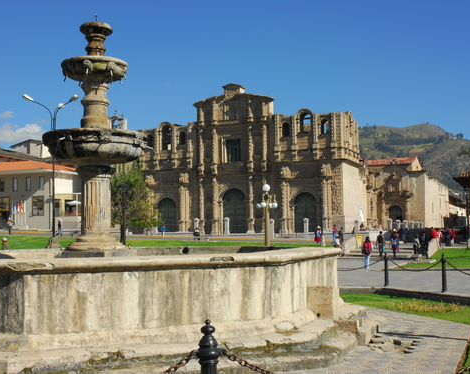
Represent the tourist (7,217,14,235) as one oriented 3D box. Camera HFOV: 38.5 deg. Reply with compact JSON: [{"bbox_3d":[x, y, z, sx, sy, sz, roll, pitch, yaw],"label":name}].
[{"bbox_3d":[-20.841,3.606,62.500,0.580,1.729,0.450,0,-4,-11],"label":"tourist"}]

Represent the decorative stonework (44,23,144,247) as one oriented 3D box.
[{"bbox_3d":[-2.246,-0.804,10.600,1.600,3.704,1.600,-1,-4,0],"label":"decorative stonework"}]

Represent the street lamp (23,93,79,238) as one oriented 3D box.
[{"bbox_3d":[-9.959,-0.850,36.300,3.050,8.286,2.900,-1,-4,0],"label":"street lamp"}]

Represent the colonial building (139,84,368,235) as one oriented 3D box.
[{"bbox_3d":[5.766,-2.820,100.471,29.000,19.500,30.000,-3,-5,24],"label":"colonial building"}]

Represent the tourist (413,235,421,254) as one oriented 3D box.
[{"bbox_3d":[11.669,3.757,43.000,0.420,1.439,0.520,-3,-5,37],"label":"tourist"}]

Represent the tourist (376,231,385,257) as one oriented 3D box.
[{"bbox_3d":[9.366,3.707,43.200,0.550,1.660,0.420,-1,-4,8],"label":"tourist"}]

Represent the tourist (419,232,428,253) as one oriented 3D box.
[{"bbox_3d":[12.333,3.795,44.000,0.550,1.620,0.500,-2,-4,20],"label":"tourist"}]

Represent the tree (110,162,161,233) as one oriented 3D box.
[{"bbox_3d":[-8.471,1.124,54.000,5.200,6.700,5.200,-3,-5,24],"label":"tree"}]

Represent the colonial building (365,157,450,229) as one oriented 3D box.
[{"bbox_3d":[29.530,2.257,112.109,10.000,11.500,28.000,-3,-5,24],"label":"colonial building"}]

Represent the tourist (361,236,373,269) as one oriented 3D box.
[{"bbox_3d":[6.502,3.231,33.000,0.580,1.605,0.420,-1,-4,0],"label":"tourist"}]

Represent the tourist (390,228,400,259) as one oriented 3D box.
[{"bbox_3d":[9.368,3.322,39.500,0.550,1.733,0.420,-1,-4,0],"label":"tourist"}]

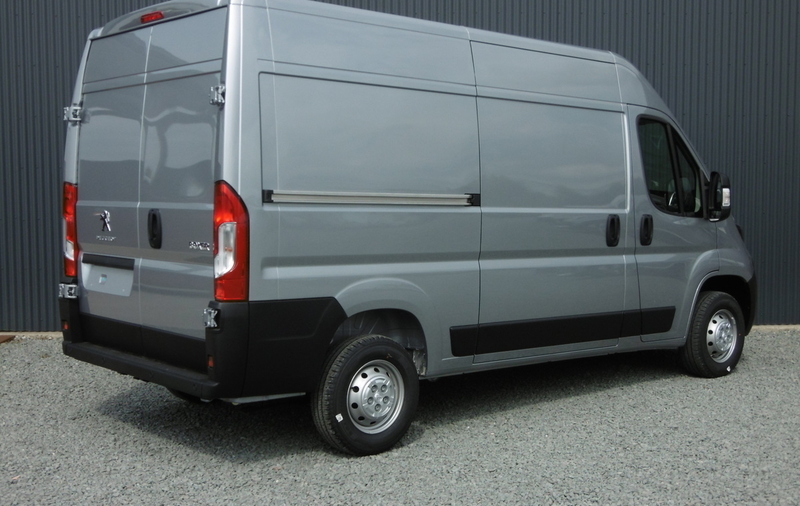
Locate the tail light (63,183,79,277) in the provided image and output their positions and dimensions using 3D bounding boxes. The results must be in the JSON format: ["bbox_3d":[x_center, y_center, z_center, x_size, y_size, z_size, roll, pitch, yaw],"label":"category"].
[{"bbox_3d":[-2.041,-0.147,6.331,0.140,0.600,0.150,-2,4,-40],"label":"tail light"}]

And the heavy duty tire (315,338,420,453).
[{"bbox_3d":[-0.192,0.794,5.588,0.684,0.684,0.220,-2,4,-40],"label":"heavy duty tire"}]

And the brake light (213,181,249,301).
[{"bbox_3d":[-0.836,-0.055,4.918,0.140,0.600,0.150,-2,4,-40],"label":"brake light"}]

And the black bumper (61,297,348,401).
[{"bbox_3d":[-1.250,0.430,5.819,0.795,0.505,2.000,-2,4,-40],"label":"black bumper"}]

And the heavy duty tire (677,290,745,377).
[{"bbox_3d":[2.445,0.643,7.808,0.684,0.684,0.220,-2,4,-40],"label":"heavy duty tire"}]

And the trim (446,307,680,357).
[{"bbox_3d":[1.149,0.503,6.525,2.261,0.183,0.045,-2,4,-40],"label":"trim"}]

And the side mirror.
[{"bbox_3d":[2.333,-0.415,7.301,0.140,0.365,0.200,-2,4,-40],"label":"side mirror"}]

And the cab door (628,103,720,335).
[{"bbox_3d":[1.982,-0.218,7.304,1.060,1.680,0.210,-2,4,-40],"label":"cab door"}]

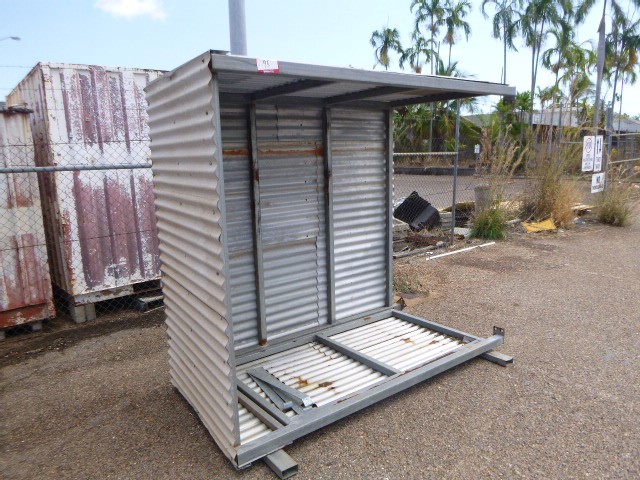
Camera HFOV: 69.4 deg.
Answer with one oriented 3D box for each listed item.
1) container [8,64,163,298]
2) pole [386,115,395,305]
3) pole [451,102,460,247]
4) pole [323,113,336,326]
[{"bbox_3d":[-2.400,-0.828,6.246,2.440,2.380,2.550,-10,13,-38],"label":"container"},{"bbox_3d":[0.661,-0.267,4.357,0.050,1.889,0.050,-9,13,-35],"label":"pole"},{"bbox_3d":[2.308,-1.174,7.800,0.060,2.532,0.060,-7,13,-35],"label":"pole"},{"bbox_3d":[0.085,-0.176,3.968,0.050,1.881,0.050,-9,13,-35],"label":"pole"}]

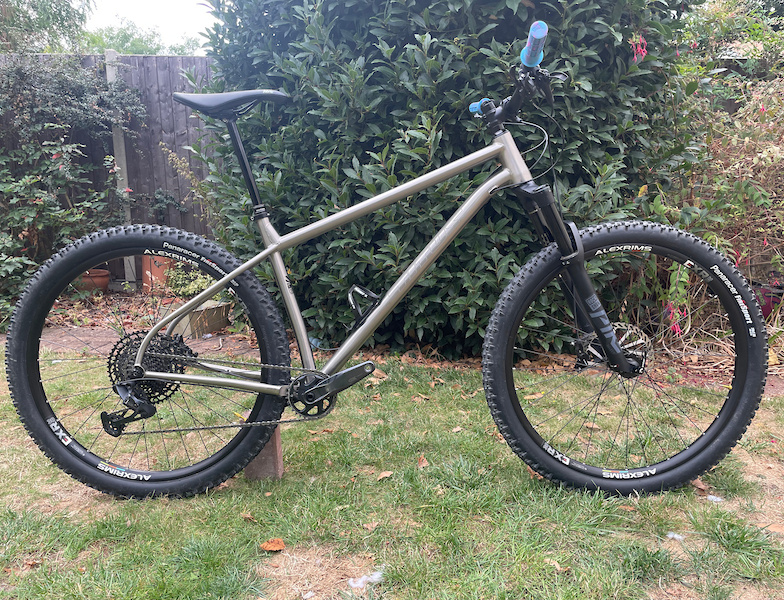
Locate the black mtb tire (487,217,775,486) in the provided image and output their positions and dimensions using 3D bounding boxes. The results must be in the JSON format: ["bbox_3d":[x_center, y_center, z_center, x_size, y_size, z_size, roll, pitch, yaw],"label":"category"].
[{"bbox_3d":[0.611,0.167,1.583,0.742,0.742,0.061,-1,8,0],"label":"black mtb tire"}]

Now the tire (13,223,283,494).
[{"bbox_3d":[-0.637,0.178,1.585,0.742,0.742,0.061,-1,8,0],"label":"tire"}]

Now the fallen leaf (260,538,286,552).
[{"bbox_3d":[-0.278,0.571,1.398,0.060,0.016,0.045,-1,10,0],"label":"fallen leaf"}]

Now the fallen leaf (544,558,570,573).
[{"bbox_3d":[0.361,0.580,1.315,0.057,0.015,0.036,-3,10,-15],"label":"fallen leaf"}]

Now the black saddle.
[{"bbox_3d":[-0.396,-0.485,1.492,0.285,0.078,0.145,-1,8,0],"label":"black saddle"}]

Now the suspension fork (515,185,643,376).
[{"bbox_3d":[0.473,-0.054,1.552,0.116,0.560,0.175,-23,7,3],"label":"suspension fork"}]

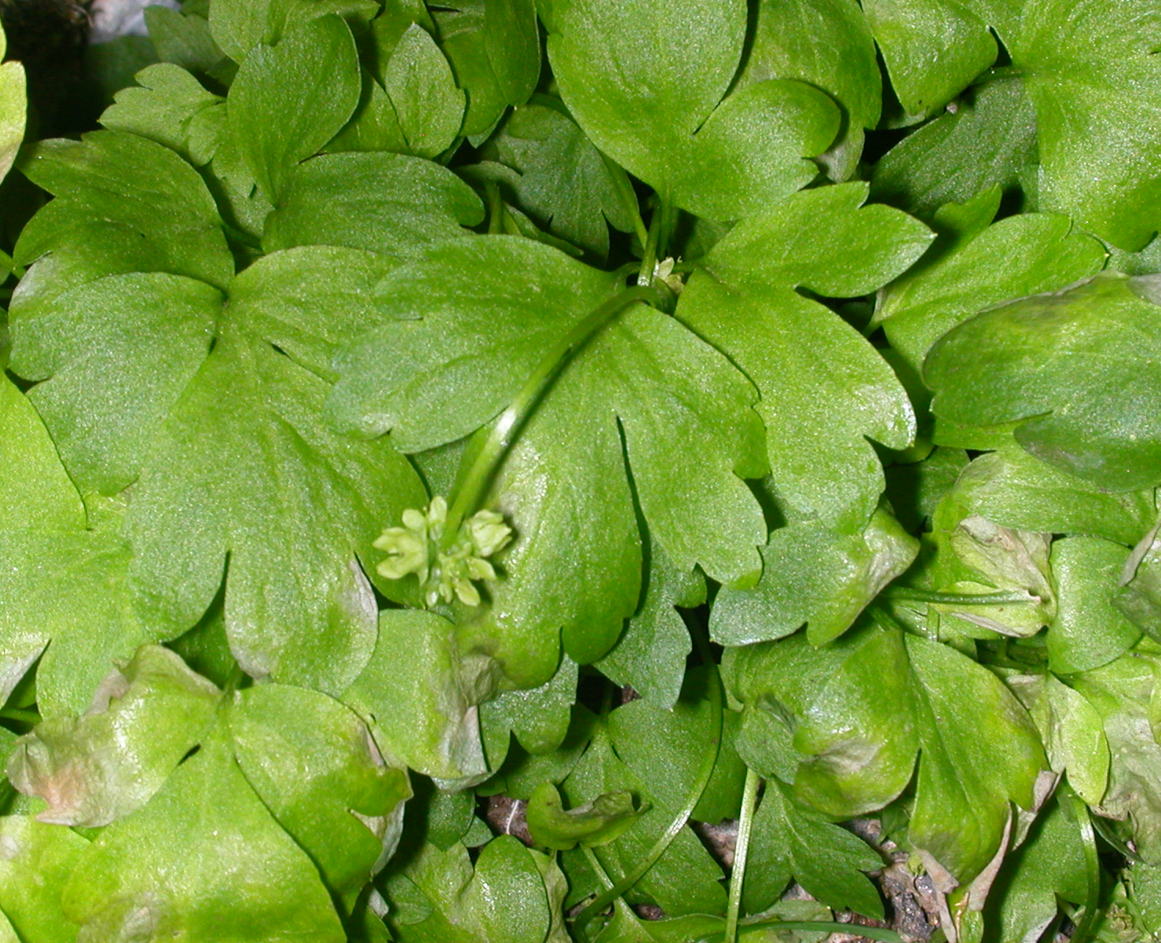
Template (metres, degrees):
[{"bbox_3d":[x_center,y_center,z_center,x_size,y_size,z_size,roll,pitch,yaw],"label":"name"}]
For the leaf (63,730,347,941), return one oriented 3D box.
[{"bbox_3d":[-0.029,0.028,0.178,0.021,0.018,0.004,0,22,0],"label":"leaf"}]

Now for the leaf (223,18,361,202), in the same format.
[{"bbox_3d":[-0.025,-0.032,0.203,0.010,0.015,0.004,17,14,3],"label":"leaf"}]

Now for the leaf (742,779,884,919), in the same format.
[{"bbox_3d":[0.020,0.033,0.200,0.012,0.004,0.013,-22,77,-8],"label":"leaf"}]

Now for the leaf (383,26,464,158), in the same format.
[{"bbox_3d":[-0.014,-0.035,0.212,0.007,0.012,0.003,2,21,1],"label":"leaf"}]

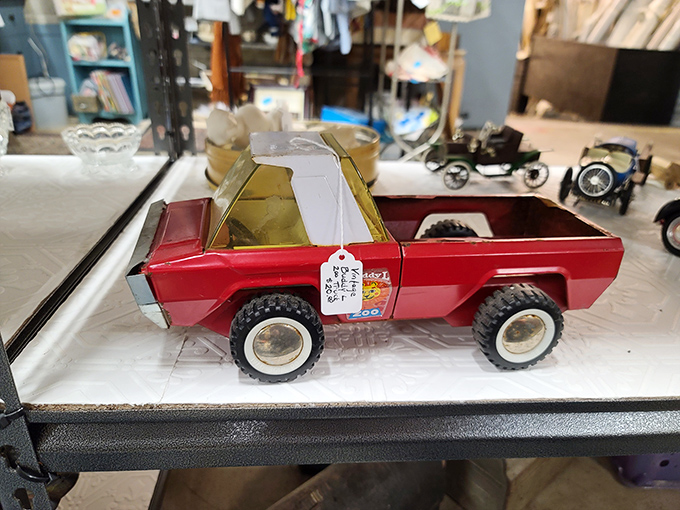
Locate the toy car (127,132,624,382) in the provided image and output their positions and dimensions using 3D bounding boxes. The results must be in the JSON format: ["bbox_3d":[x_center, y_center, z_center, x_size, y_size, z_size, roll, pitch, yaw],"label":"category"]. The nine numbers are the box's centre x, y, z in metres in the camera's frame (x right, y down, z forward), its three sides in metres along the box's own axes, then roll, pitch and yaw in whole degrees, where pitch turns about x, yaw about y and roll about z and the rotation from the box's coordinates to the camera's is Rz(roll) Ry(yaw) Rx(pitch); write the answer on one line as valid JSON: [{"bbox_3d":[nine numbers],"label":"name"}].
[{"bbox_3d":[0.025,-0.012,0.369,0.328,0.144,0.141,-1,25,-10],"label":"toy car"}]

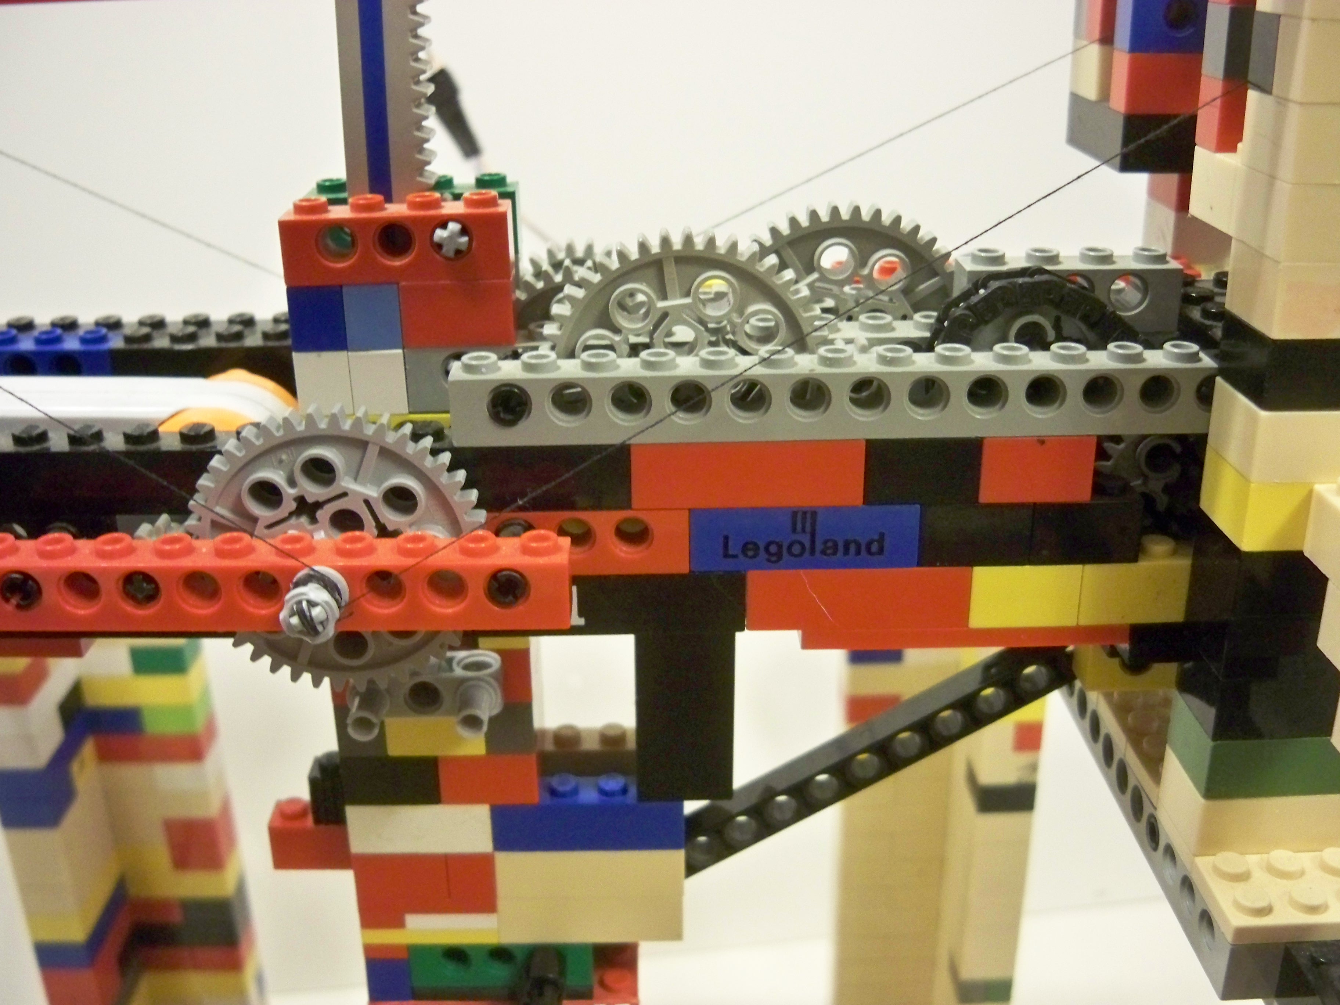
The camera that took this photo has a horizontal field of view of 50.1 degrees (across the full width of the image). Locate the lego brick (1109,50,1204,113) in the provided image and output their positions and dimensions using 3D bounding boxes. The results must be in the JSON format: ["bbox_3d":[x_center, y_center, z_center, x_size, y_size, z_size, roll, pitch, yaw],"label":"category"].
[{"bbox_3d":[0.082,-0.068,0.233,0.019,0.010,0.008,-1,22,-1],"label":"lego brick"}]

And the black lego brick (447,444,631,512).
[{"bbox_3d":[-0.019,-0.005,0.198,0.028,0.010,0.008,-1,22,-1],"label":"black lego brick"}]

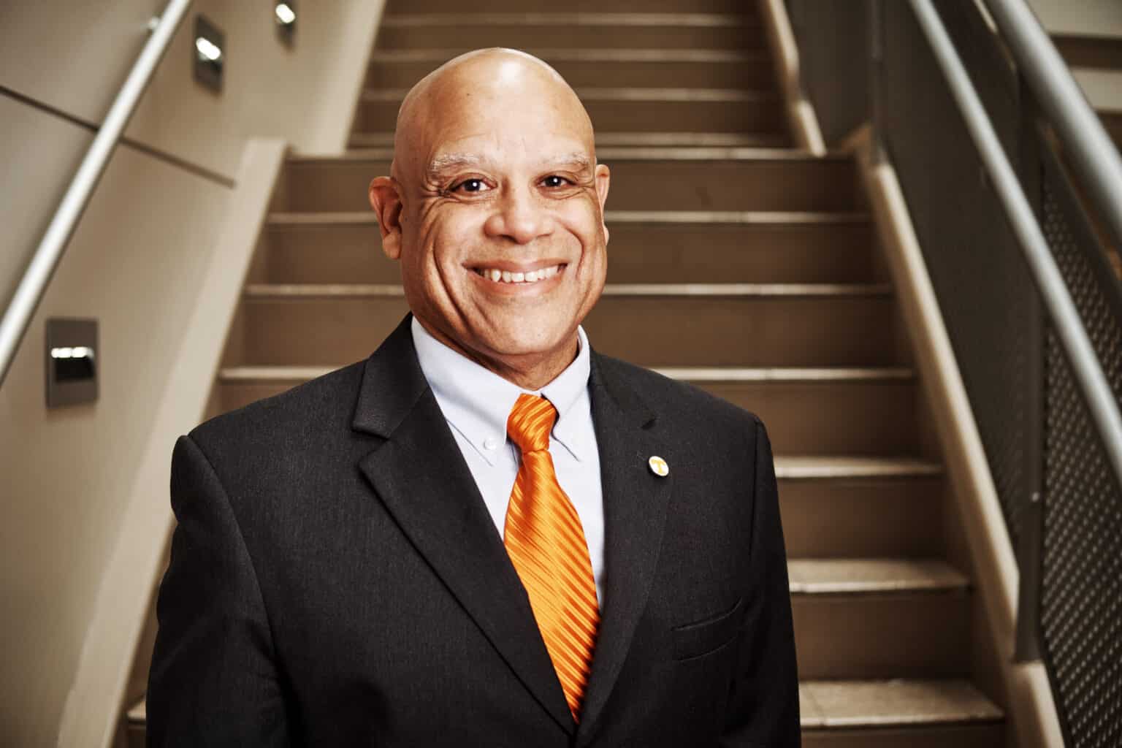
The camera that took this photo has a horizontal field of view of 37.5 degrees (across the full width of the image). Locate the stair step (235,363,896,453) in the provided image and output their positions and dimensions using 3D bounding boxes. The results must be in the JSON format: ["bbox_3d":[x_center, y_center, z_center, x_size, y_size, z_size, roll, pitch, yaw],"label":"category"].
[{"bbox_3d":[0.016,0.081,3.659,1.505,0.187,0.282,0,2,0],"label":"stair step"}]

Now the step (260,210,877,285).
[{"bbox_3d":[0.020,-0.307,4.183,1.505,0.187,0.282,0,2,0],"label":"step"}]

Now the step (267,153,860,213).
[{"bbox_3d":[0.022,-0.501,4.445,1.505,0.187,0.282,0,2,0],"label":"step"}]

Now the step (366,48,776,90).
[{"bbox_3d":[0.037,-1.106,6.219,1.505,0.187,0.282,0,2,0],"label":"step"}]

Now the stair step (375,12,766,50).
[{"bbox_3d":[0.039,-1.297,6.481,1.505,0.187,0.282,0,2,0],"label":"stair step"}]

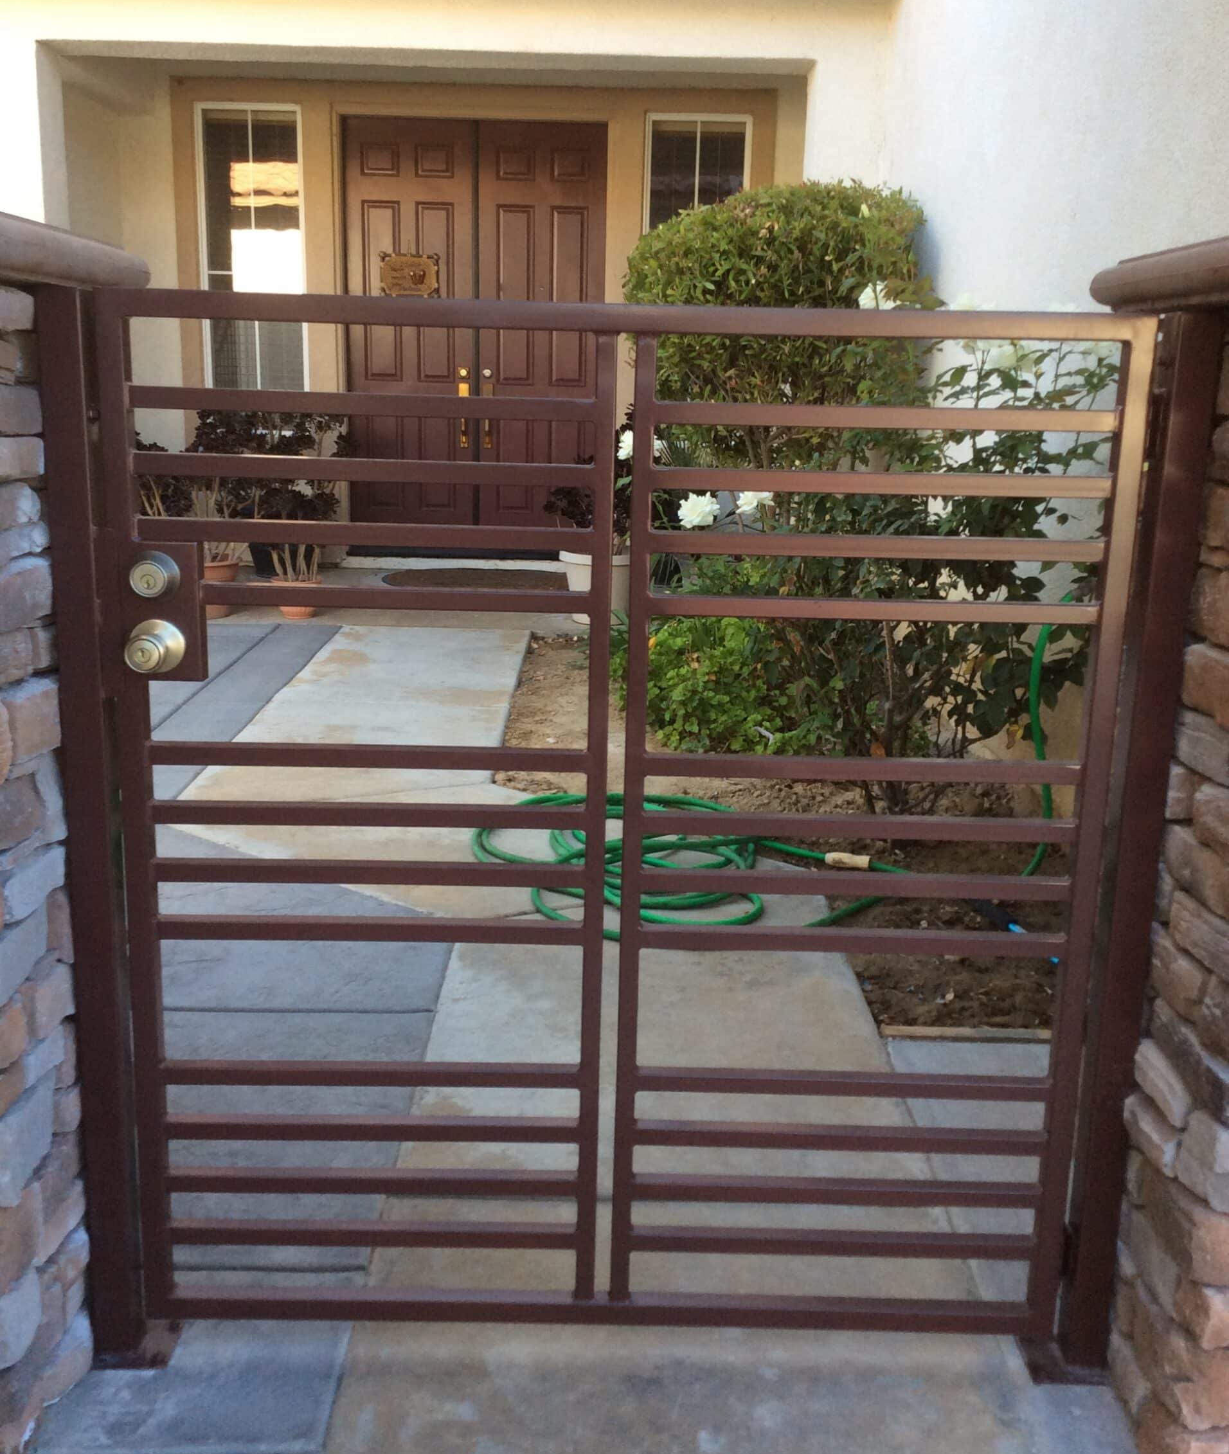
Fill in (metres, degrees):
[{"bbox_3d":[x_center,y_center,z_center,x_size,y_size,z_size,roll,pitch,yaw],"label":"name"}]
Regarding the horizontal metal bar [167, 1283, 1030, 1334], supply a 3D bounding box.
[{"bbox_3d":[-0.018,0.852,2.282,1.252,0.032,0.032,1,13,-1],"label":"horizontal metal bar"}]

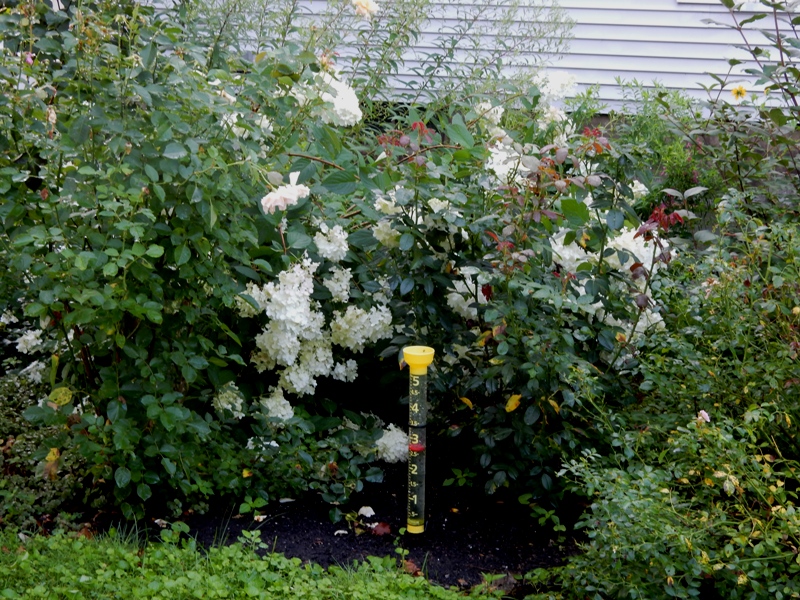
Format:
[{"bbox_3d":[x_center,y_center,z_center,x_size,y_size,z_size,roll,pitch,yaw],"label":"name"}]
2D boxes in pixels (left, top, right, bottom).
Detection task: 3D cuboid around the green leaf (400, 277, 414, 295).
[{"bbox_3d":[0.024,-0.044,4.400,0.040,0.062,0.020,28,-14,8],"label":"green leaf"}]

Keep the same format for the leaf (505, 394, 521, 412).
[{"bbox_3d":[0.307,0.281,3.750,0.030,0.059,0.012,39,-16,18],"label":"leaf"}]

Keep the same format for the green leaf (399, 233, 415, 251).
[{"bbox_3d":[0.020,-0.177,4.200,0.047,0.054,0.016,1,-8,0],"label":"green leaf"}]

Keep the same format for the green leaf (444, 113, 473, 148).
[{"bbox_3d":[0.201,-0.559,4.600,0.080,0.123,0.030,-30,-5,0],"label":"green leaf"}]

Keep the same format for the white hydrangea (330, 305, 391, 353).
[{"bbox_3d":[-0.119,0.088,4.303,0.191,0.148,0.150,0,14,-2],"label":"white hydrangea"}]

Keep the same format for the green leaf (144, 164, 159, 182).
[{"bbox_3d":[-0.666,-0.339,3.720,0.029,0.058,0.012,-34,-11,-19],"label":"green leaf"}]

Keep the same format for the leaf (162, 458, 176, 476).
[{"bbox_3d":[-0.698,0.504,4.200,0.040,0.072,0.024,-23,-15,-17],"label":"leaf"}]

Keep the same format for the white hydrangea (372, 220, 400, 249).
[{"bbox_3d":[-0.044,-0.213,4.510,0.092,0.092,0.090,1,12,0],"label":"white hydrangea"}]

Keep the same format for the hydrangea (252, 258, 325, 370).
[{"bbox_3d":[-0.312,0.041,3.880,0.202,0.296,0.190,0,14,-5],"label":"hydrangea"}]

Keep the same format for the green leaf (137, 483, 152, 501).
[{"bbox_3d":[-0.746,0.559,4.050,0.044,0.053,0.016,-2,-17,-11],"label":"green leaf"}]

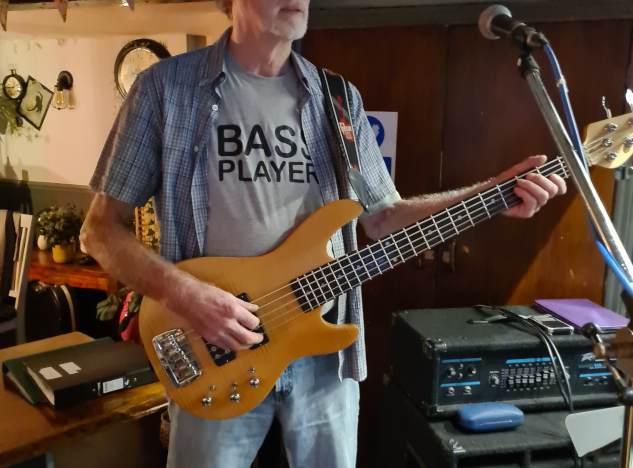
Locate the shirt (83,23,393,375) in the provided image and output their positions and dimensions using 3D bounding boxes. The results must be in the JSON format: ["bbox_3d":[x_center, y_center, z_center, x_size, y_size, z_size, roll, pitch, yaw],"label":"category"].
[{"bbox_3d":[-0.160,-0.070,1.400,0.680,0.750,0.330,-1,9,-12],"label":"shirt"}]

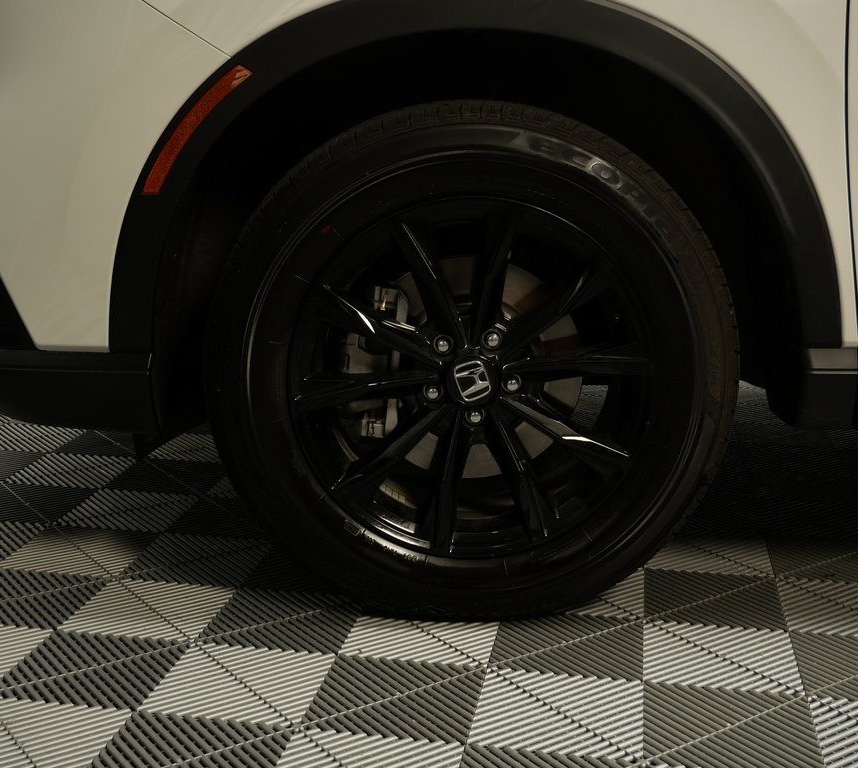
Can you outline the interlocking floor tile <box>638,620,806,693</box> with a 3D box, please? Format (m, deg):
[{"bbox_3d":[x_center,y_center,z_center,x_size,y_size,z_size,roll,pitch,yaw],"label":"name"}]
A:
[{"bbox_3d":[0.392,0.376,1.598,0.201,0.020,0.199,3,13,9],"label":"interlocking floor tile"}]

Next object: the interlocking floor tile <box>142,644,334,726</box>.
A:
[{"bbox_3d":[-0.239,0.388,1.506,0.201,0.020,0.199,3,13,9],"label":"interlocking floor tile"}]

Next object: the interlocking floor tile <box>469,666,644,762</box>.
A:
[{"bbox_3d":[0.159,0.408,1.443,0.201,0.020,0.199,3,13,9],"label":"interlocking floor tile"}]

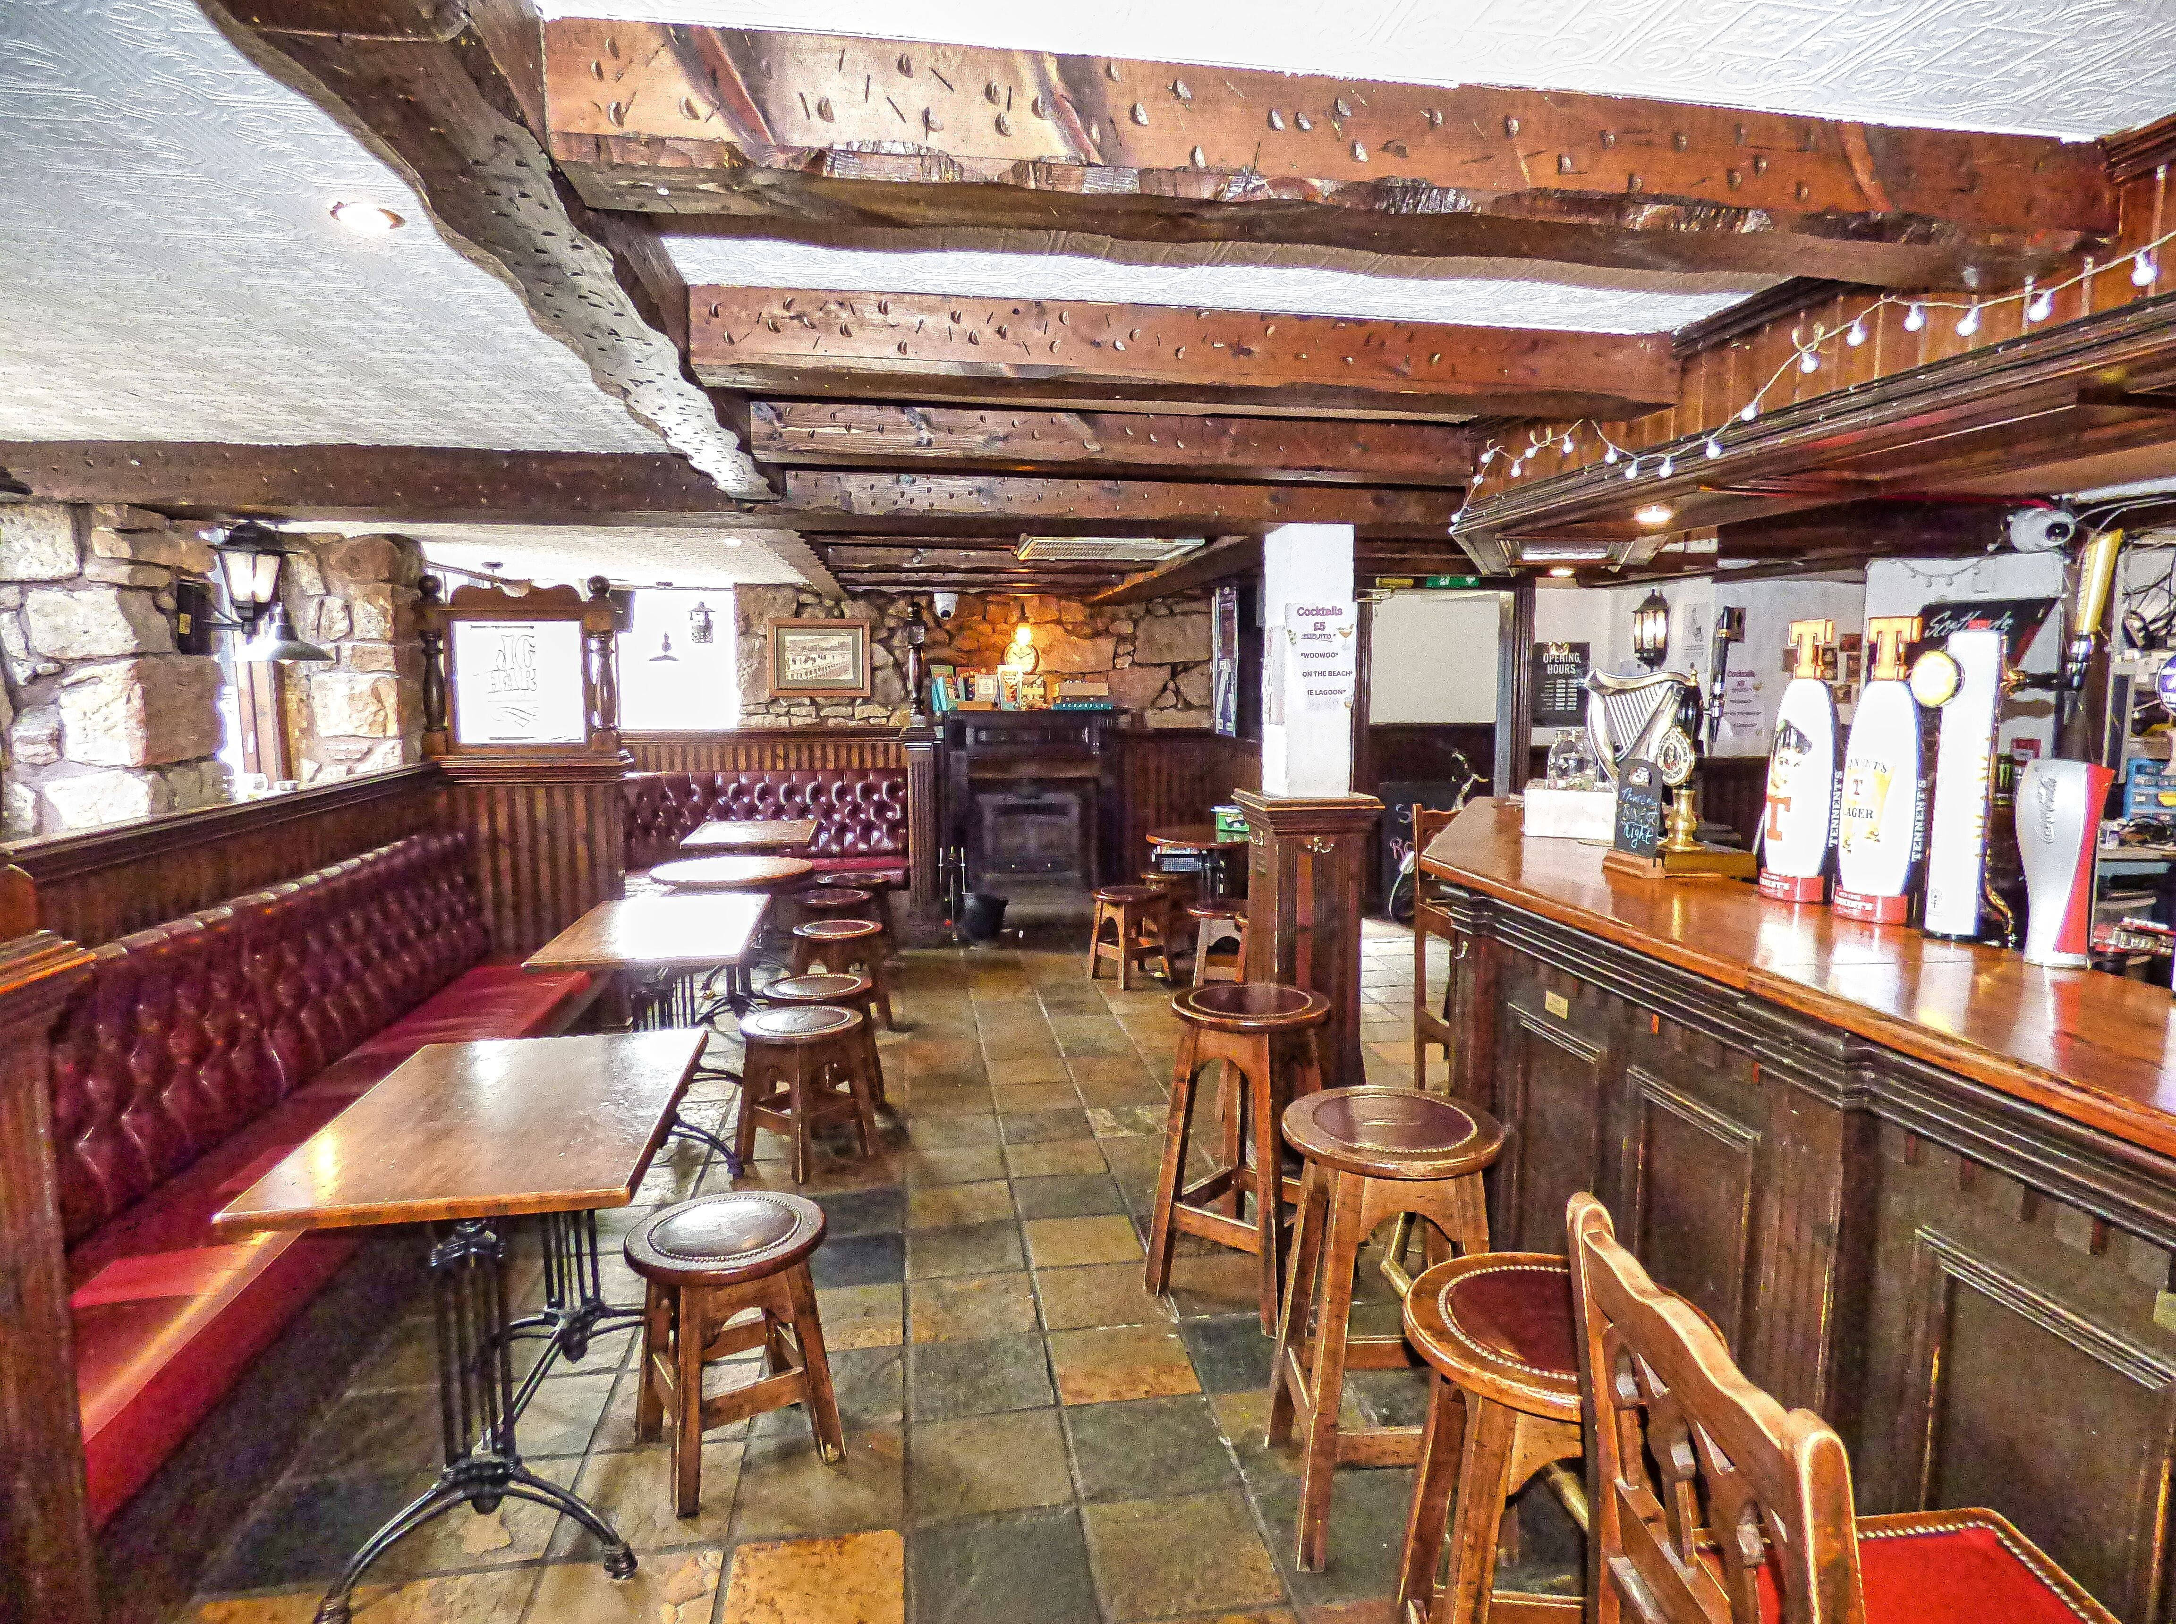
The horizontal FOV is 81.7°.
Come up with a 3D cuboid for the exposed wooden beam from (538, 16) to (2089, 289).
[{"bbox_3d":[0.309,-0.702,1.416,1.686,0.134,0.177,-1,6,-8],"label":"exposed wooden beam"}]

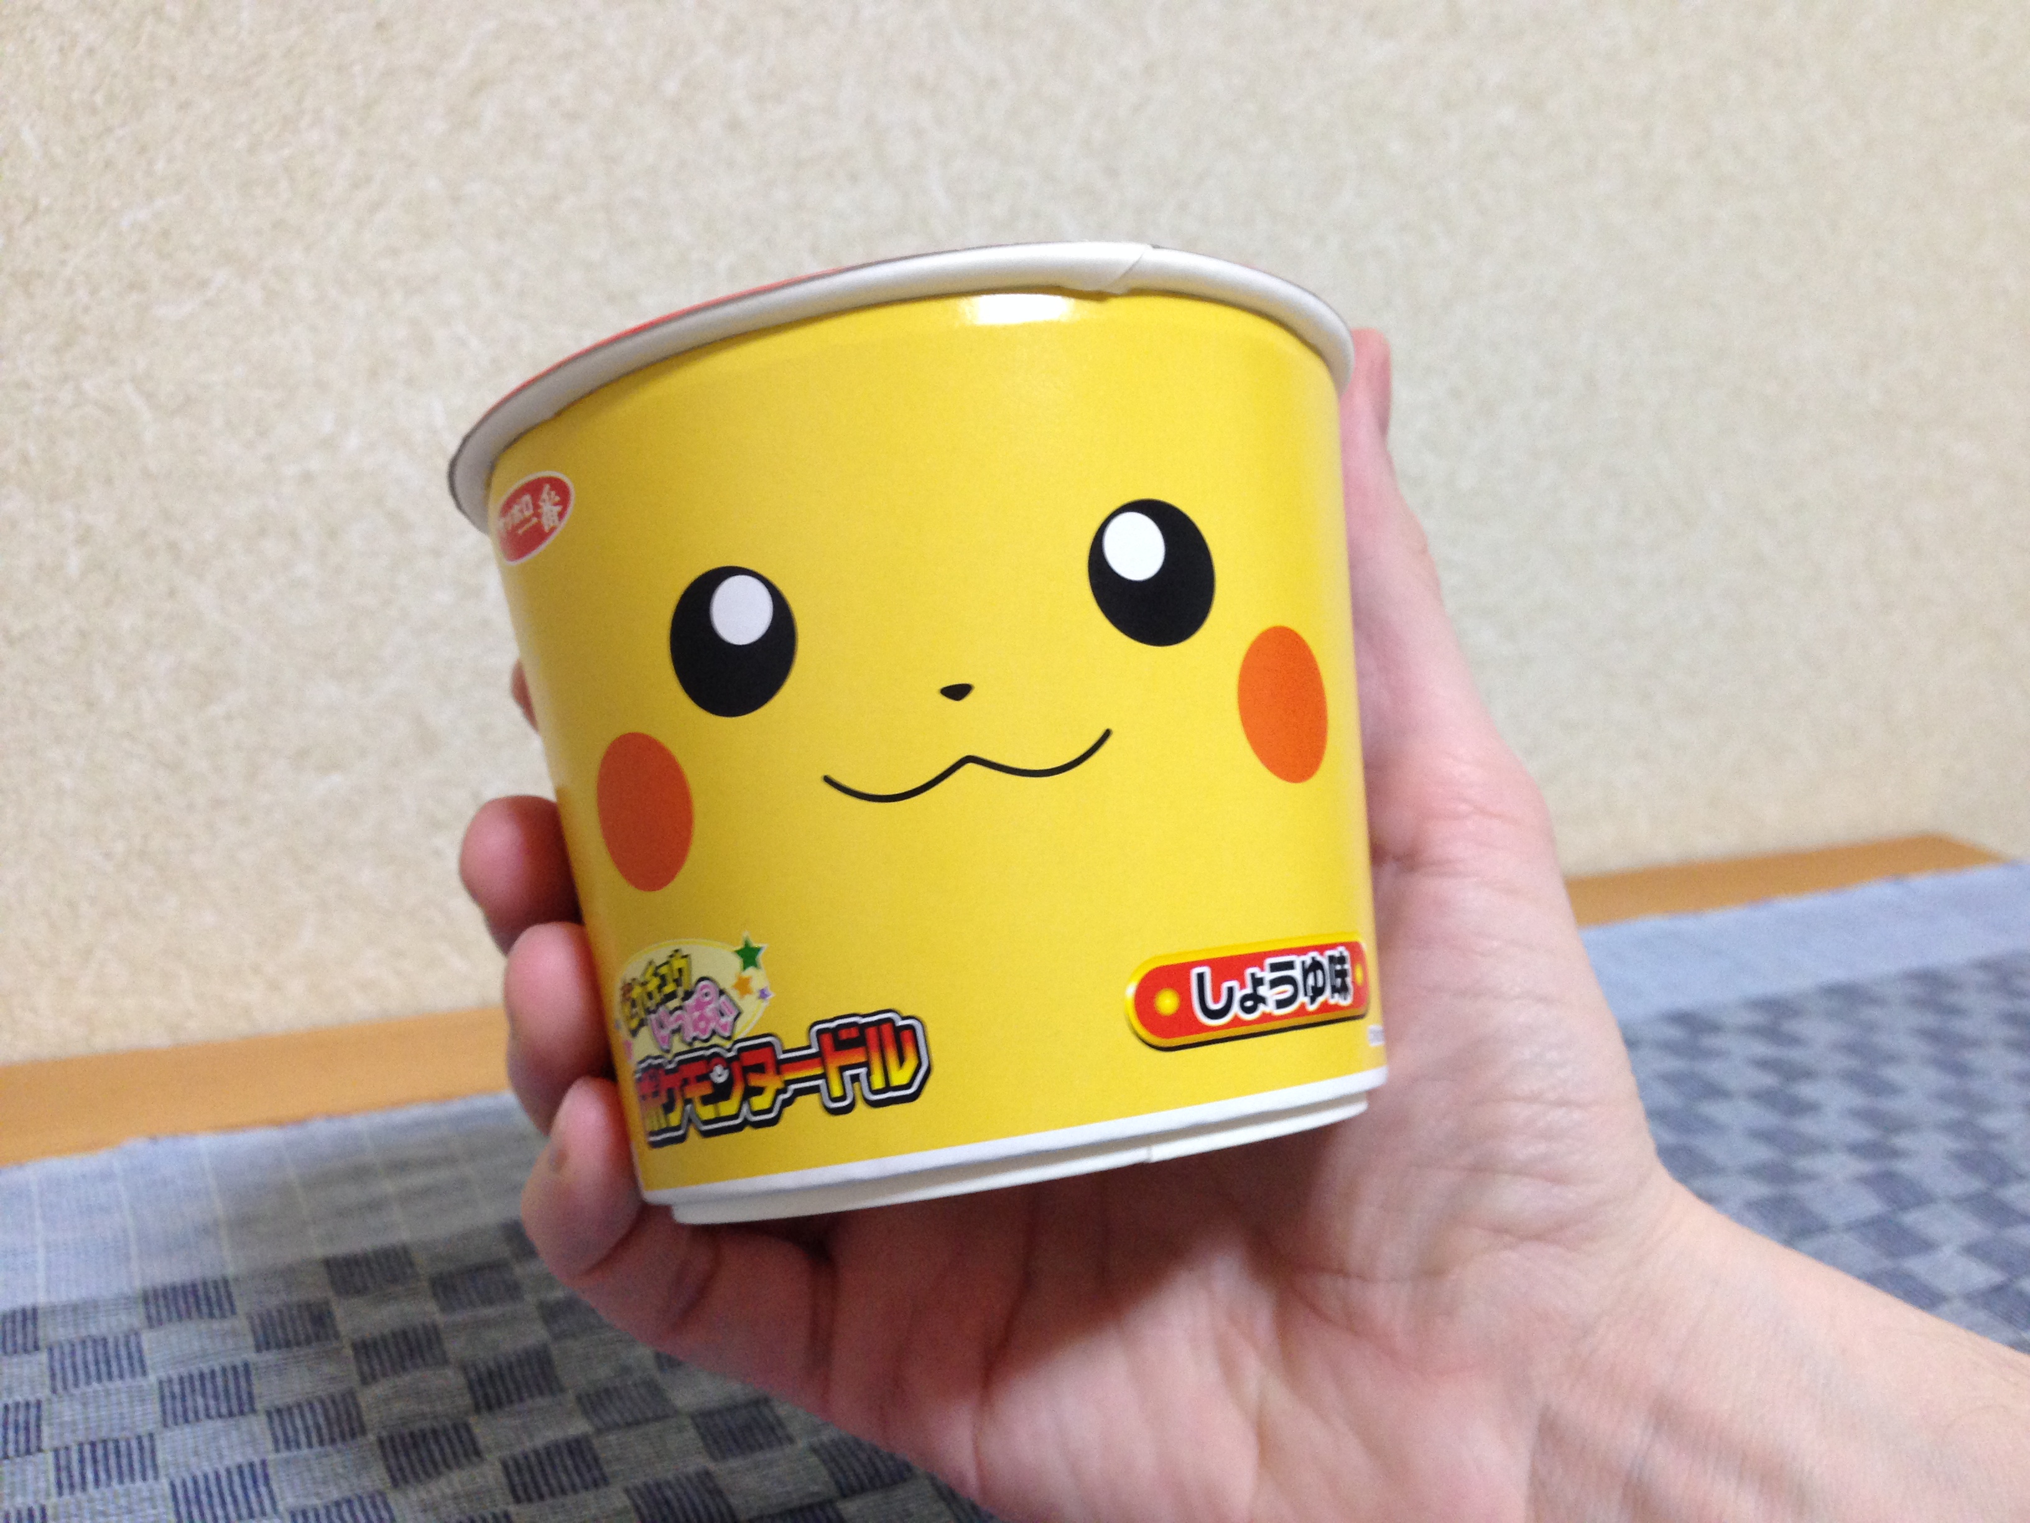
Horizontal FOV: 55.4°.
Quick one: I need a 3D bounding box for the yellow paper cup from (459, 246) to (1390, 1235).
[{"bbox_3d":[-0.005,0.003,0.204,0.096,0.079,0.096,-9,-9,-2],"label":"yellow paper cup"}]

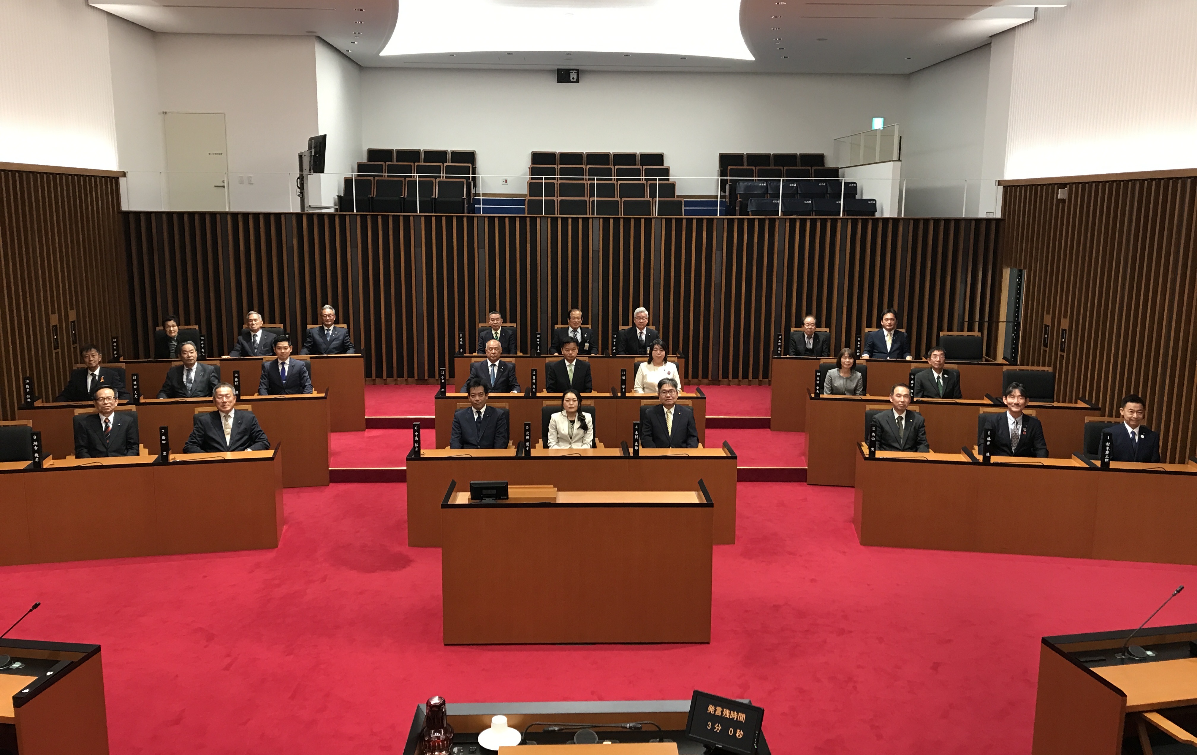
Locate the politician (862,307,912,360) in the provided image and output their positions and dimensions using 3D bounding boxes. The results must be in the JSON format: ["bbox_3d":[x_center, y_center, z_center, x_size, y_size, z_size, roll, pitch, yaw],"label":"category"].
[{"bbox_3d":[3.615,-0.174,12.133,0.620,1.333,0.760,2,9,9],"label":"politician"}]

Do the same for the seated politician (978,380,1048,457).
[{"bbox_3d":[3.660,0.738,8.500,0.581,1.325,0.760,2,9,10],"label":"seated politician"}]

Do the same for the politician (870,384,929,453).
[{"bbox_3d":[2.704,0.735,8.669,0.514,1.266,0.760,2,9,9],"label":"politician"}]

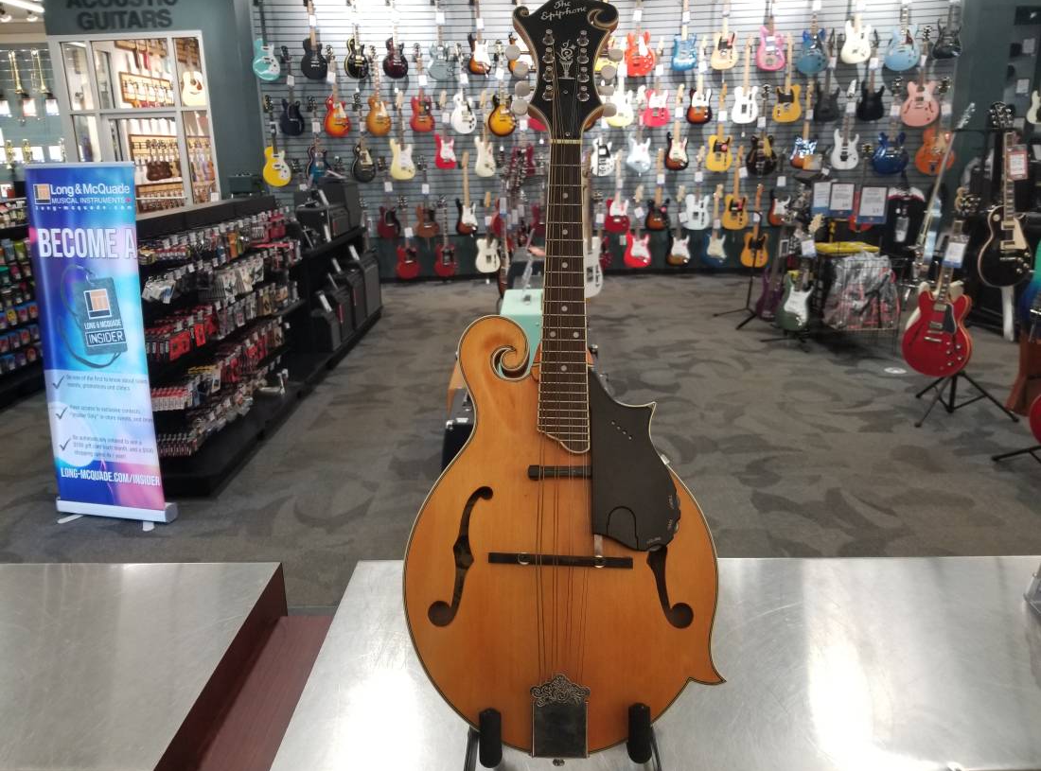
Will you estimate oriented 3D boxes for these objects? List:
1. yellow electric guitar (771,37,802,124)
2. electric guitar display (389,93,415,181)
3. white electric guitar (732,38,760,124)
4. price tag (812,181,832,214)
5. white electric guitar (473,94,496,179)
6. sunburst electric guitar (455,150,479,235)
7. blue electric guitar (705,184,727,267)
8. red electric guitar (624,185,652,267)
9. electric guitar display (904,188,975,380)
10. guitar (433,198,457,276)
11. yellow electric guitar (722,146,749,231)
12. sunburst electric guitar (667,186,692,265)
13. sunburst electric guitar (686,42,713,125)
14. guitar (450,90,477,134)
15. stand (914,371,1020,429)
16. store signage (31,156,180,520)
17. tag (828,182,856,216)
[{"bbox_3d":[3.108,-3.547,9.090,0.325,0.948,0.070,1,16,7],"label":"yellow electric guitar"},{"bbox_3d":[-1.399,-2.976,9.339,0.320,1.013,0.070,-2,16,-4],"label":"electric guitar display"},{"bbox_3d":[2.620,-3.562,9.115,0.325,0.985,0.070,11,20,39],"label":"white electric guitar"},{"bbox_3d":[2.498,-1.542,6.450,0.190,0.280,0.015,4,16,20],"label":"price tag"},{"bbox_3d":[-0.411,-2.983,9.298,0.320,0.985,0.070,-14,20,-38],"label":"white electric guitar"},{"bbox_3d":[-0.636,-2.348,9.560,0.310,0.979,0.070,-2,16,-2],"label":"sunburst electric guitar"},{"bbox_3d":[2.418,-1.973,9.609,0.310,0.976,0.070,0,16,5],"label":"blue electric guitar"},{"bbox_3d":[1.442,-1.956,9.611,0.325,0.985,0.070,0,15,5],"label":"red electric guitar"},{"bbox_3d":[2.400,-0.572,4.377,0.085,1.050,0.410,-2,14,-29],"label":"electric guitar display"},{"bbox_3d":[-0.926,-1.837,9.689,0.325,0.988,0.070,-2,16,-3],"label":"guitar"},{"bbox_3d":[2.645,-2.381,9.473,0.325,0.984,0.070,0,16,6],"label":"yellow electric guitar"},{"bbox_3d":[1.975,-1.960,9.644,0.310,0.975,0.070,0,16,4],"label":"sunburst electric guitar"},{"bbox_3d":[2.098,-3.566,9.146,0.325,0.985,0.070,10,19,36],"label":"sunburst electric guitar"},{"bbox_3d":[-0.672,-3.462,9.145,0.330,1.000,0.080,-6,17,-14],"label":"guitar"},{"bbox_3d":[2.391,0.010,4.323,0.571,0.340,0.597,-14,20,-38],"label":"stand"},{"bbox_3d":[-1.705,-0.151,3.149,0.525,1.463,0.150,2,12,13],"label":"store signage"},{"bbox_3d":[2.574,-1.485,6.245,0.200,0.278,0.020,1,16,8],"label":"tag"}]

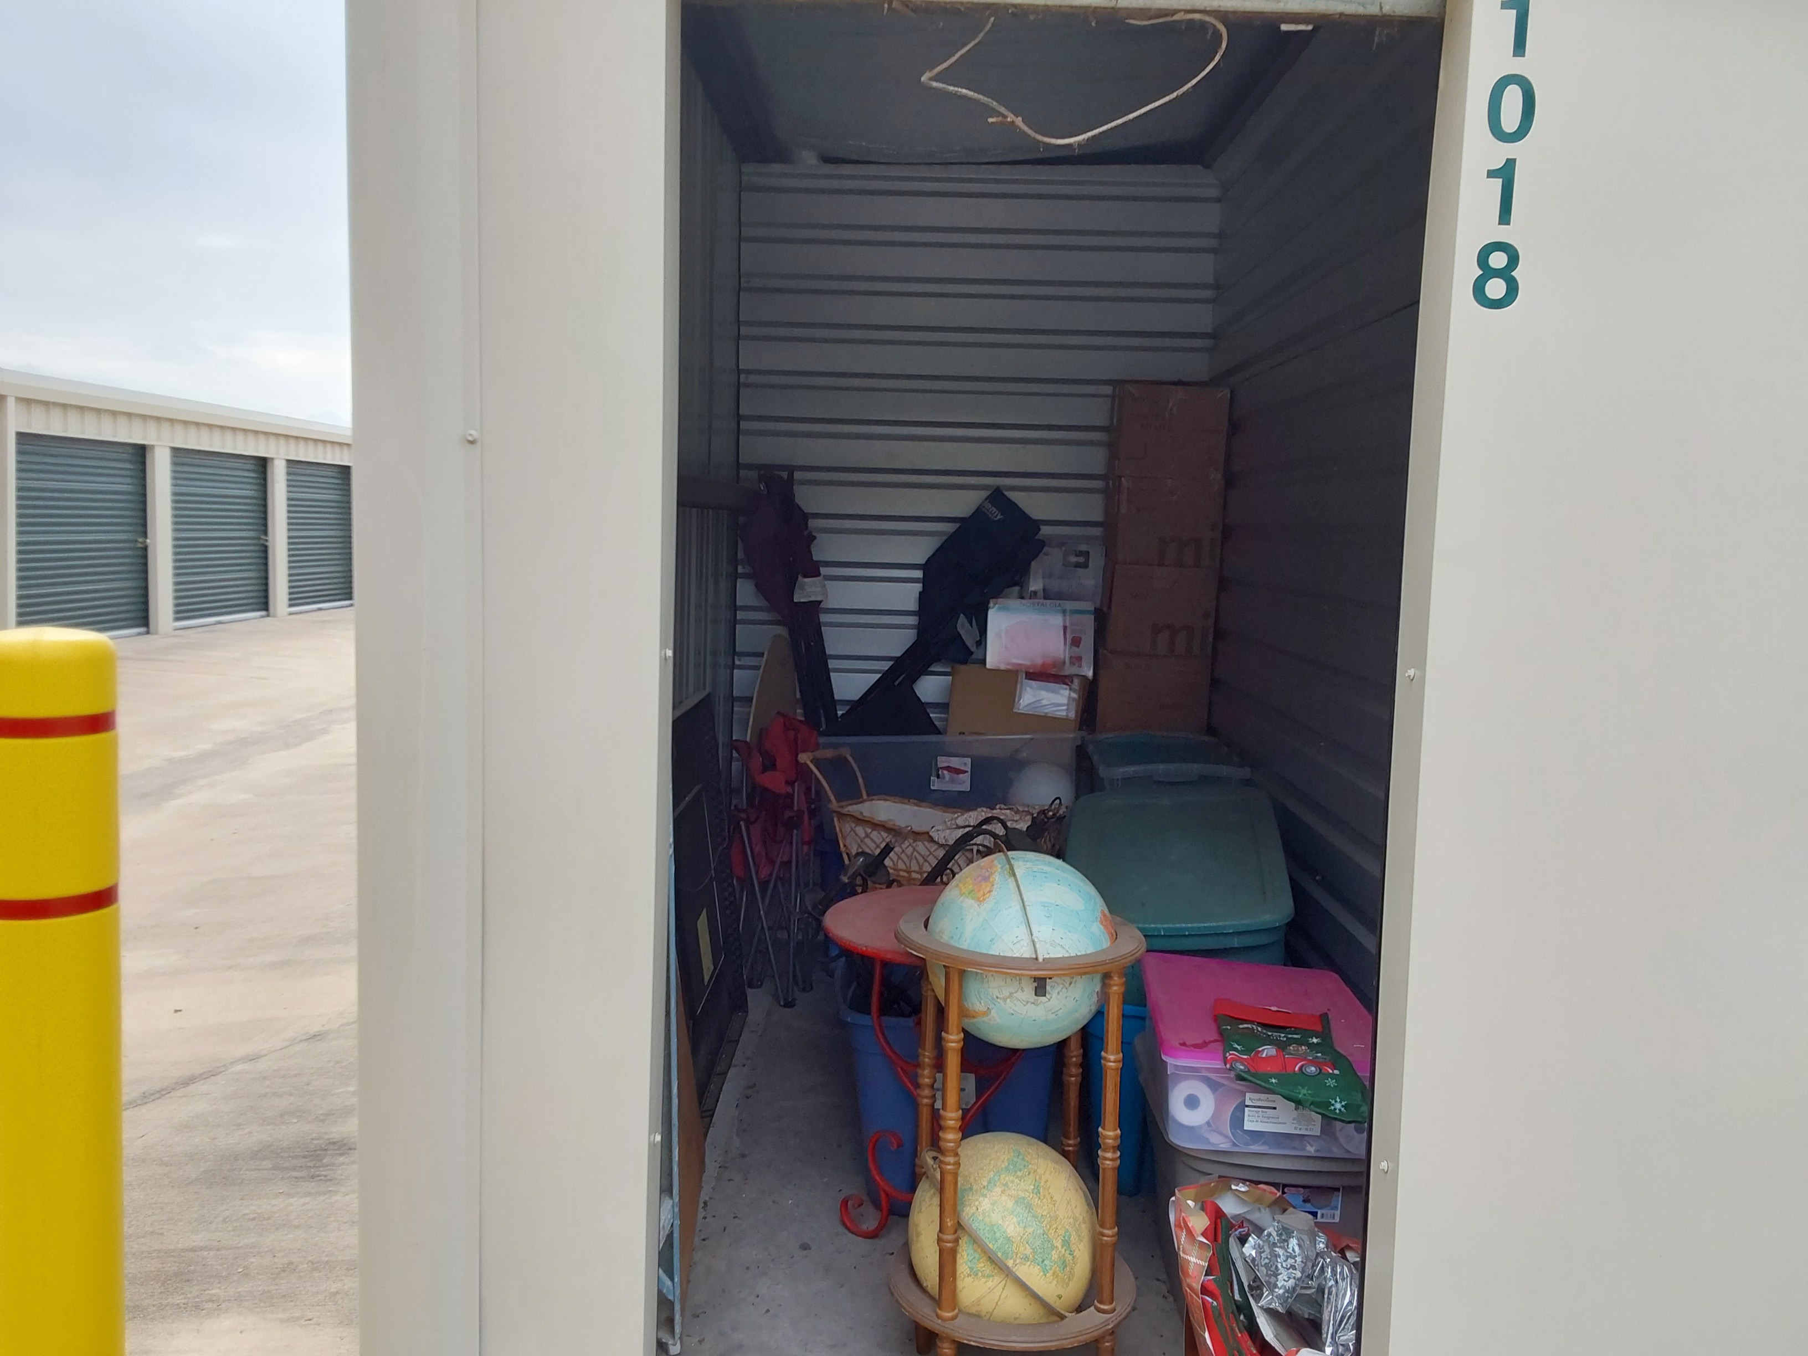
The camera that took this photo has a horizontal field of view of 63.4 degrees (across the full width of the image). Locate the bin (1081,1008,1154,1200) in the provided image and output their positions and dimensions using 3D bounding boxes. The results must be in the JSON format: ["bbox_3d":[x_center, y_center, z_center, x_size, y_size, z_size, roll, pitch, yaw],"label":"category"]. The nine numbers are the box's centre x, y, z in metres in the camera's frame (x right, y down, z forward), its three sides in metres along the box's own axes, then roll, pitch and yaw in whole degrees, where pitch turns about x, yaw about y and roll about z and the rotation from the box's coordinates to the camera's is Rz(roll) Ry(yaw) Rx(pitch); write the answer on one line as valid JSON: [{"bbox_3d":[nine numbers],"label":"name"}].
[{"bbox_3d":[0.584,0.875,3.328,0.430,0.420,0.580,2,6,2],"label":"bin"}]

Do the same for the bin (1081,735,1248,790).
[{"bbox_3d":[0.690,0.258,3.917,0.380,0.120,0.560,2,6,2],"label":"bin"}]

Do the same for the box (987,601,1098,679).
[{"bbox_3d":[0.408,-0.120,4.217,0.300,0.200,0.220,3,6,13],"label":"box"}]

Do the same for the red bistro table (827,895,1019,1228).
[{"bbox_3d":[0.112,0.790,2.827,0.560,0.670,0.560,1,6,0],"label":"red bistro table"}]

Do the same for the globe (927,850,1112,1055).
[{"bbox_3d":[0.184,0.435,2.342,0.305,0.305,0.305,1,6,0],"label":"globe"}]

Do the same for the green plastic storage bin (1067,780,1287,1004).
[{"bbox_3d":[0.588,0.563,3.254,0.465,0.400,0.620,2,20,6],"label":"green plastic storage bin"}]

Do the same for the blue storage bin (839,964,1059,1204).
[{"bbox_3d":[0.085,0.873,3.237,0.440,0.420,0.580,1,6,0],"label":"blue storage bin"}]

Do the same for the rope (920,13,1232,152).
[{"bbox_3d":[0.238,-0.840,2.064,0.440,0.200,0.130,1,6,0],"label":"rope"}]

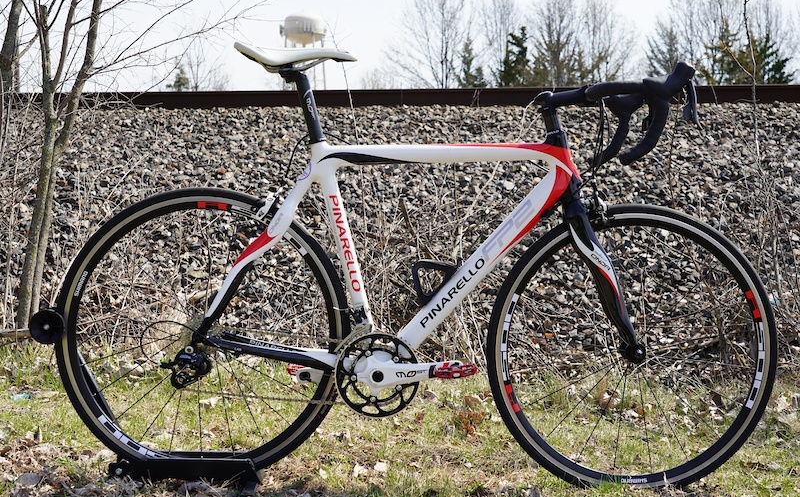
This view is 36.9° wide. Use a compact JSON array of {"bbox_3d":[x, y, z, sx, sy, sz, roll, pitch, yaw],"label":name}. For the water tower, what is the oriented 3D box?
[{"bbox_3d":[-21.425,-31.058,270.000,11.500,43.500,11.500,0,2,0],"label":"water tower"}]

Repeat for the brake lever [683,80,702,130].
[{"bbox_3d":[0.620,-0.304,2.543,0.043,0.108,0.030,1,2,-1],"label":"brake lever"}]

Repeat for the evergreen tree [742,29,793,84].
[{"bbox_3d":[17.767,-5.995,58.000,4.200,9.100,4.200,0,2,0],"label":"evergreen tree"}]

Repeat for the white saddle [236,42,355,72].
[{"bbox_3d":[-0.234,-0.430,2.721,0.271,0.067,0.138,1,2,-1],"label":"white saddle"}]

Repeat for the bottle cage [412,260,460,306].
[{"bbox_3d":[0.069,0.058,2.744,0.080,0.145,0.076,44,1,-2],"label":"bottle cage"}]

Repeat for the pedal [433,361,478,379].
[{"bbox_3d":[0.122,0.267,2.620,0.100,0.028,0.098,-4,2,-1],"label":"pedal"}]

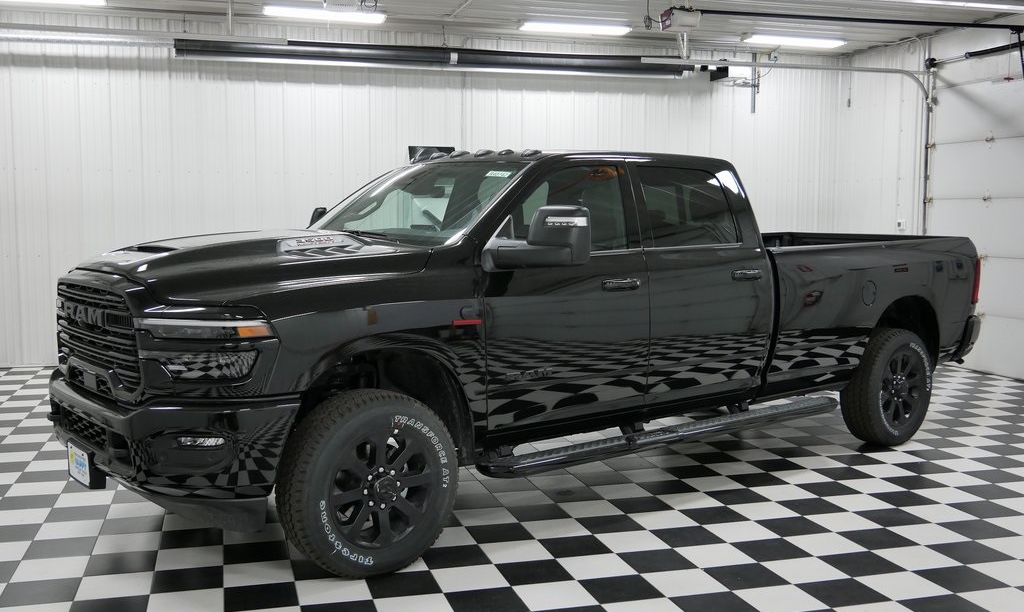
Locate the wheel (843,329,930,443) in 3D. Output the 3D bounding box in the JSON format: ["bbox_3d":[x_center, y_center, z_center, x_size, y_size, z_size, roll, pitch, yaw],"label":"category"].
[{"bbox_3d":[2.746,0.586,7.353,0.845,0.845,0.280,-4,6,-39],"label":"wheel"}]

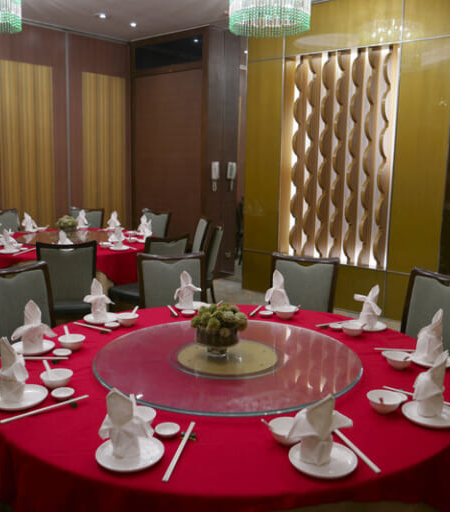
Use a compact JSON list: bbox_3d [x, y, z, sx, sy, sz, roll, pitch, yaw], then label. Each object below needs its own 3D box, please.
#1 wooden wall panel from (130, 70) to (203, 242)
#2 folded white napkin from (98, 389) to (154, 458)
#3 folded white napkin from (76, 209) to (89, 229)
[{"bbox_3d":[-0.797,-1.092,7.213,1.187,2.821,0.050,7,11,33],"label":"wooden wall panel"},{"bbox_3d":[-0.258,0.413,1.310,0.140,0.180,0.090,5,10,21],"label":"folded white napkin"},{"bbox_3d":[-1.787,-0.436,6.422,0.150,0.205,0.110,0,9,-5],"label":"folded white napkin"}]

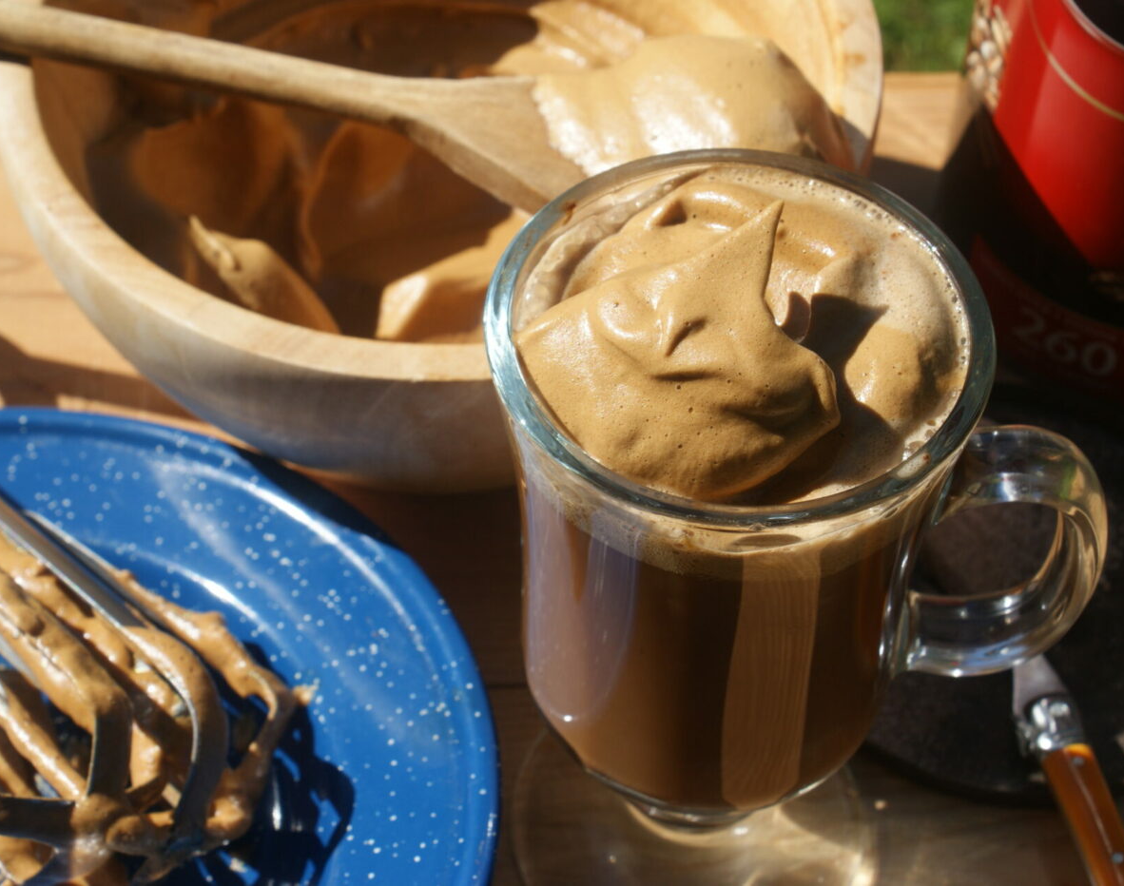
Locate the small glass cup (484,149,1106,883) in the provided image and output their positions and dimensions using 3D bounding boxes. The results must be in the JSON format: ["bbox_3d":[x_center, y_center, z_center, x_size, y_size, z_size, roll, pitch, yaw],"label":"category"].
[{"bbox_3d":[0.038,0.028,0.421,0.102,0.140,0.076,3,49,2],"label":"small glass cup"}]

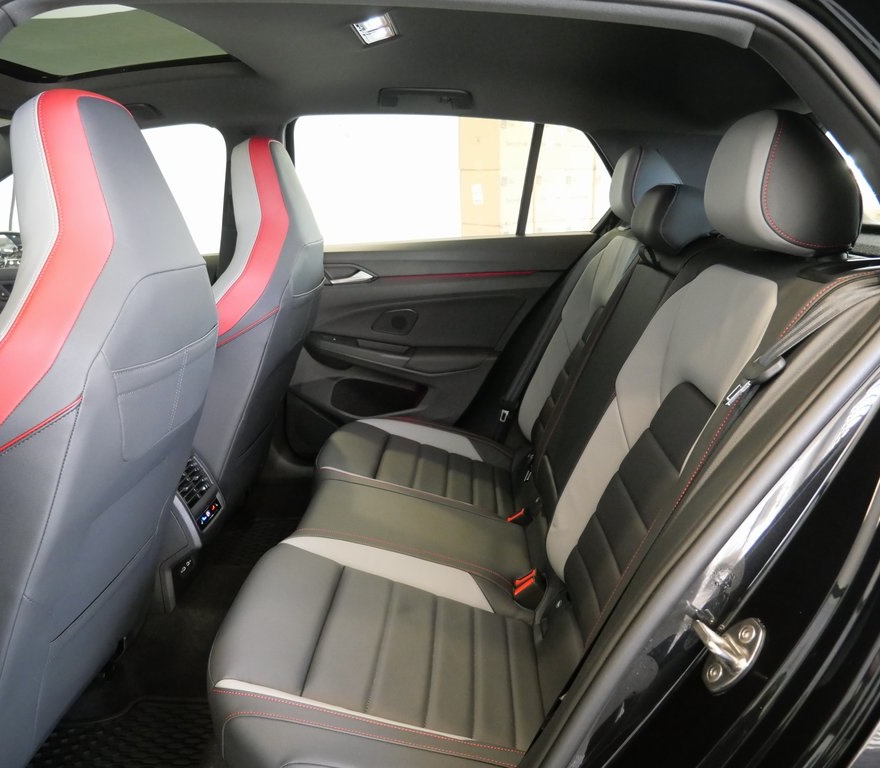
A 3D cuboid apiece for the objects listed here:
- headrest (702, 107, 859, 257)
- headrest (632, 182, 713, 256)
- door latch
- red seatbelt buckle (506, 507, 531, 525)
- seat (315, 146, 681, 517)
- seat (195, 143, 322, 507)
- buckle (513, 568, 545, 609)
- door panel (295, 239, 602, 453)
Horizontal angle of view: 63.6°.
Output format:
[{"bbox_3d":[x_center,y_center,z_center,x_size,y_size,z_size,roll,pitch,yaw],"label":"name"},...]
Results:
[{"bbox_3d":[0.425,-0.251,0.902,0.142,0.175,0.245,7,15,1],"label":"headrest"},{"bbox_3d":[0.417,-0.287,1.250,0.135,0.130,0.240,7,15,1],"label":"headrest"},{"bbox_3d":[0.242,0.231,0.605,0.042,0.066,0.040,28,14,-5],"label":"door latch"},{"bbox_3d":[0.165,0.286,1.560,0.045,0.048,0.028,-25,12,9],"label":"red seatbelt buckle"},{"bbox_3d":[0.132,-0.088,1.686,0.813,0.897,0.490,-1,16,3],"label":"seat"},{"bbox_3d":[-0.688,-0.068,1.734,0.840,1.020,0.530,0,15,3],"label":"seat"},{"bbox_3d":[0.160,0.375,1.284,0.050,0.060,0.052,-25,12,9],"label":"buckle"},{"bbox_3d":[0.008,-0.092,2.058,0.920,0.680,0.130,0,15,3],"label":"door panel"}]

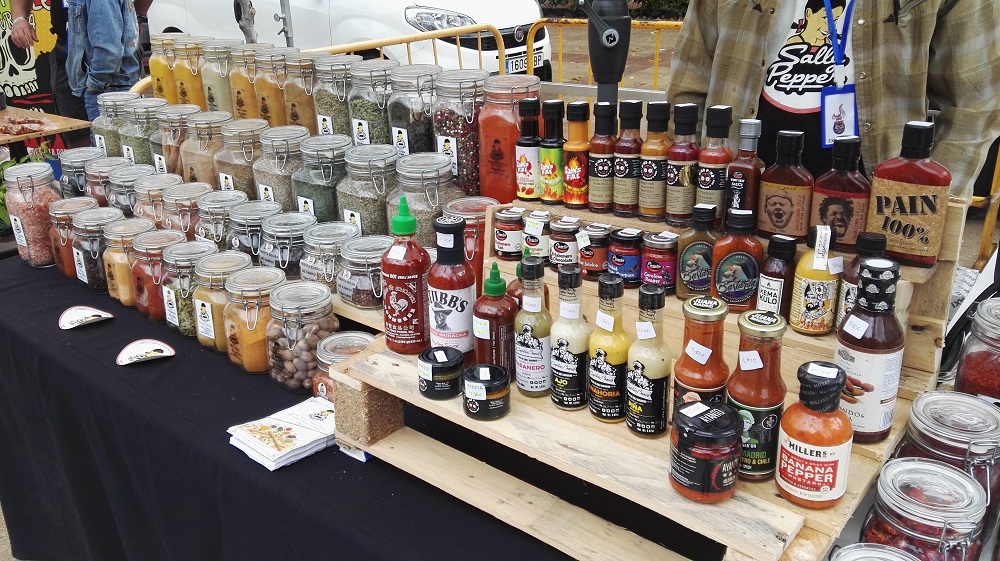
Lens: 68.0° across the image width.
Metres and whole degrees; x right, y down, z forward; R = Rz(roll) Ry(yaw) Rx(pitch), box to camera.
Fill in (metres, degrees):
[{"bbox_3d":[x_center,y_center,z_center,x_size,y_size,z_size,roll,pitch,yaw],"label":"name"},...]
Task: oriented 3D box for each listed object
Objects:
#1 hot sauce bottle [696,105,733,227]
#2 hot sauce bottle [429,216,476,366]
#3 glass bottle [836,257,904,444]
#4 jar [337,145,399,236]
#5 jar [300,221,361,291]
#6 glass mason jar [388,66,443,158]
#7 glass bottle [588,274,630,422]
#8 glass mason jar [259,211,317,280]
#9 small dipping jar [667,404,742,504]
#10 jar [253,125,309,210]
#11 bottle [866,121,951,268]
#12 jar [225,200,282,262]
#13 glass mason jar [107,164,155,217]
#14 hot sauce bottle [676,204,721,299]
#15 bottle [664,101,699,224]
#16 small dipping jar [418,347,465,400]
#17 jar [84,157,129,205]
[{"bbox_3d":[0.307,-0.156,1.048,0.046,0.176,0.046,15,23,41],"label":"hot sauce bottle"},{"bbox_3d":[-0.064,0.015,0.997,0.062,0.198,0.062,0,22,0],"label":"hot sauce bottle"},{"bbox_3d":[0.390,0.071,0.782,0.062,0.195,0.062,15,25,38],"label":"glass bottle"},{"bbox_3d":[-0.252,-0.144,1.445,0.113,0.215,0.113,15,25,38],"label":"jar"},{"bbox_3d":[-0.299,-0.042,1.334,0.107,0.105,0.108,-1,17,0],"label":"jar"},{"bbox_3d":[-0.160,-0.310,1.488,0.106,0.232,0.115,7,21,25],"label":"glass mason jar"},{"bbox_3d":[0.127,0.077,0.856,0.047,0.171,0.047,0,19,0],"label":"glass bottle"},{"bbox_3d":[-0.390,-0.066,1.387,0.107,0.105,0.108,-1,17,0],"label":"glass mason jar"},{"bbox_3d":[0.208,0.174,0.757,0.069,0.082,0.069,0,22,0],"label":"small dipping jar"},{"bbox_3d":[-0.436,-0.199,1.544,0.122,0.232,0.122,11,21,32],"label":"jar"},{"bbox_3d":[0.497,-0.106,0.898,0.088,0.165,0.045,15,25,38],"label":"bottle"},{"bbox_3d":[-0.470,-0.095,1.436,0.106,0.099,0.113,-2,19,1],"label":"jar"},{"bbox_3d":[-0.886,-0.209,1.798,0.104,0.108,0.104,-1,19,0],"label":"glass mason jar"},{"bbox_3d":[0.276,-0.035,1.001,0.062,0.122,0.034,5,20,15],"label":"hot sauce bottle"},{"bbox_3d":[0.254,-0.159,1.025,0.041,0.165,0.041,-16,28,-35],"label":"bottle"},{"bbox_3d":[-0.074,0.117,0.935,0.057,0.046,0.057,0,19,0],"label":"small dipping jar"},{"bbox_3d":[-0.987,-0.242,1.883,0.104,0.108,0.104,15,25,38],"label":"jar"}]

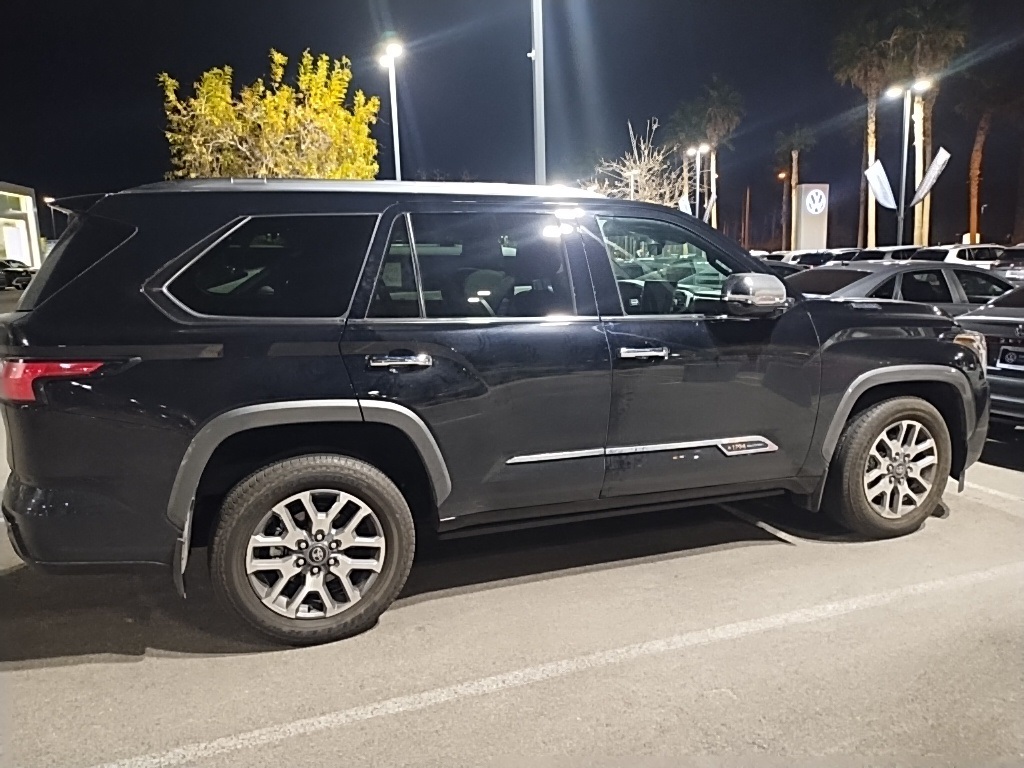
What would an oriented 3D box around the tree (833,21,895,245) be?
[{"bbox_3d":[20.679,-13.580,43.186,3.800,14.557,3.800,-2,9,0],"label":"tree"}]

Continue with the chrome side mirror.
[{"bbox_3d":[1.152,-0.425,3.483,0.280,0.210,0.170,-8,11,-37],"label":"chrome side mirror"}]

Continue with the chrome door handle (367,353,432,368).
[{"bbox_3d":[-0.447,-0.091,2.984,0.250,0.050,0.055,-4,9,-20],"label":"chrome door handle"}]

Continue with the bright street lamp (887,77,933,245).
[{"bbox_3d":[14.046,-7.077,26.611,0.500,7.501,1.600,-4,10,-12],"label":"bright street lamp"}]

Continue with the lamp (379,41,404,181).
[{"bbox_3d":[-3.298,-5.835,21.526,0.450,7.682,1.600,-4,10,-12],"label":"lamp"}]

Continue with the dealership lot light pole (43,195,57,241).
[{"bbox_3d":[-36.712,-11.173,59.625,0.500,7.678,1.700,-4,10,-12],"label":"dealership lot light pole"}]

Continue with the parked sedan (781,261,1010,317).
[{"bbox_3d":[5.111,-0.816,9.408,4.780,1.470,1.820,-4,10,-20],"label":"parked sedan"}]

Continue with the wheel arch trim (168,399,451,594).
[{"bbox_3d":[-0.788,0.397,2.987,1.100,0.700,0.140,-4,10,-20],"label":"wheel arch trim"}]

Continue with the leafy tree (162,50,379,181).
[{"bbox_3d":[-5.999,-4.882,19.046,5.400,7.010,5.400,-4,10,-20],"label":"leafy tree"}]

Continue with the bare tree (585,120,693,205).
[{"bbox_3d":[7.546,-10.687,43.765,6.200,9.399,5.800,-2,9,0],"label":"bare tree"}]

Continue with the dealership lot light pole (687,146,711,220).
[{"bbox_3d":[10.228,-9.041,40.906,0.450,7.790,1.700,-4,10,-20],"label":"dealership lot light pole"}]

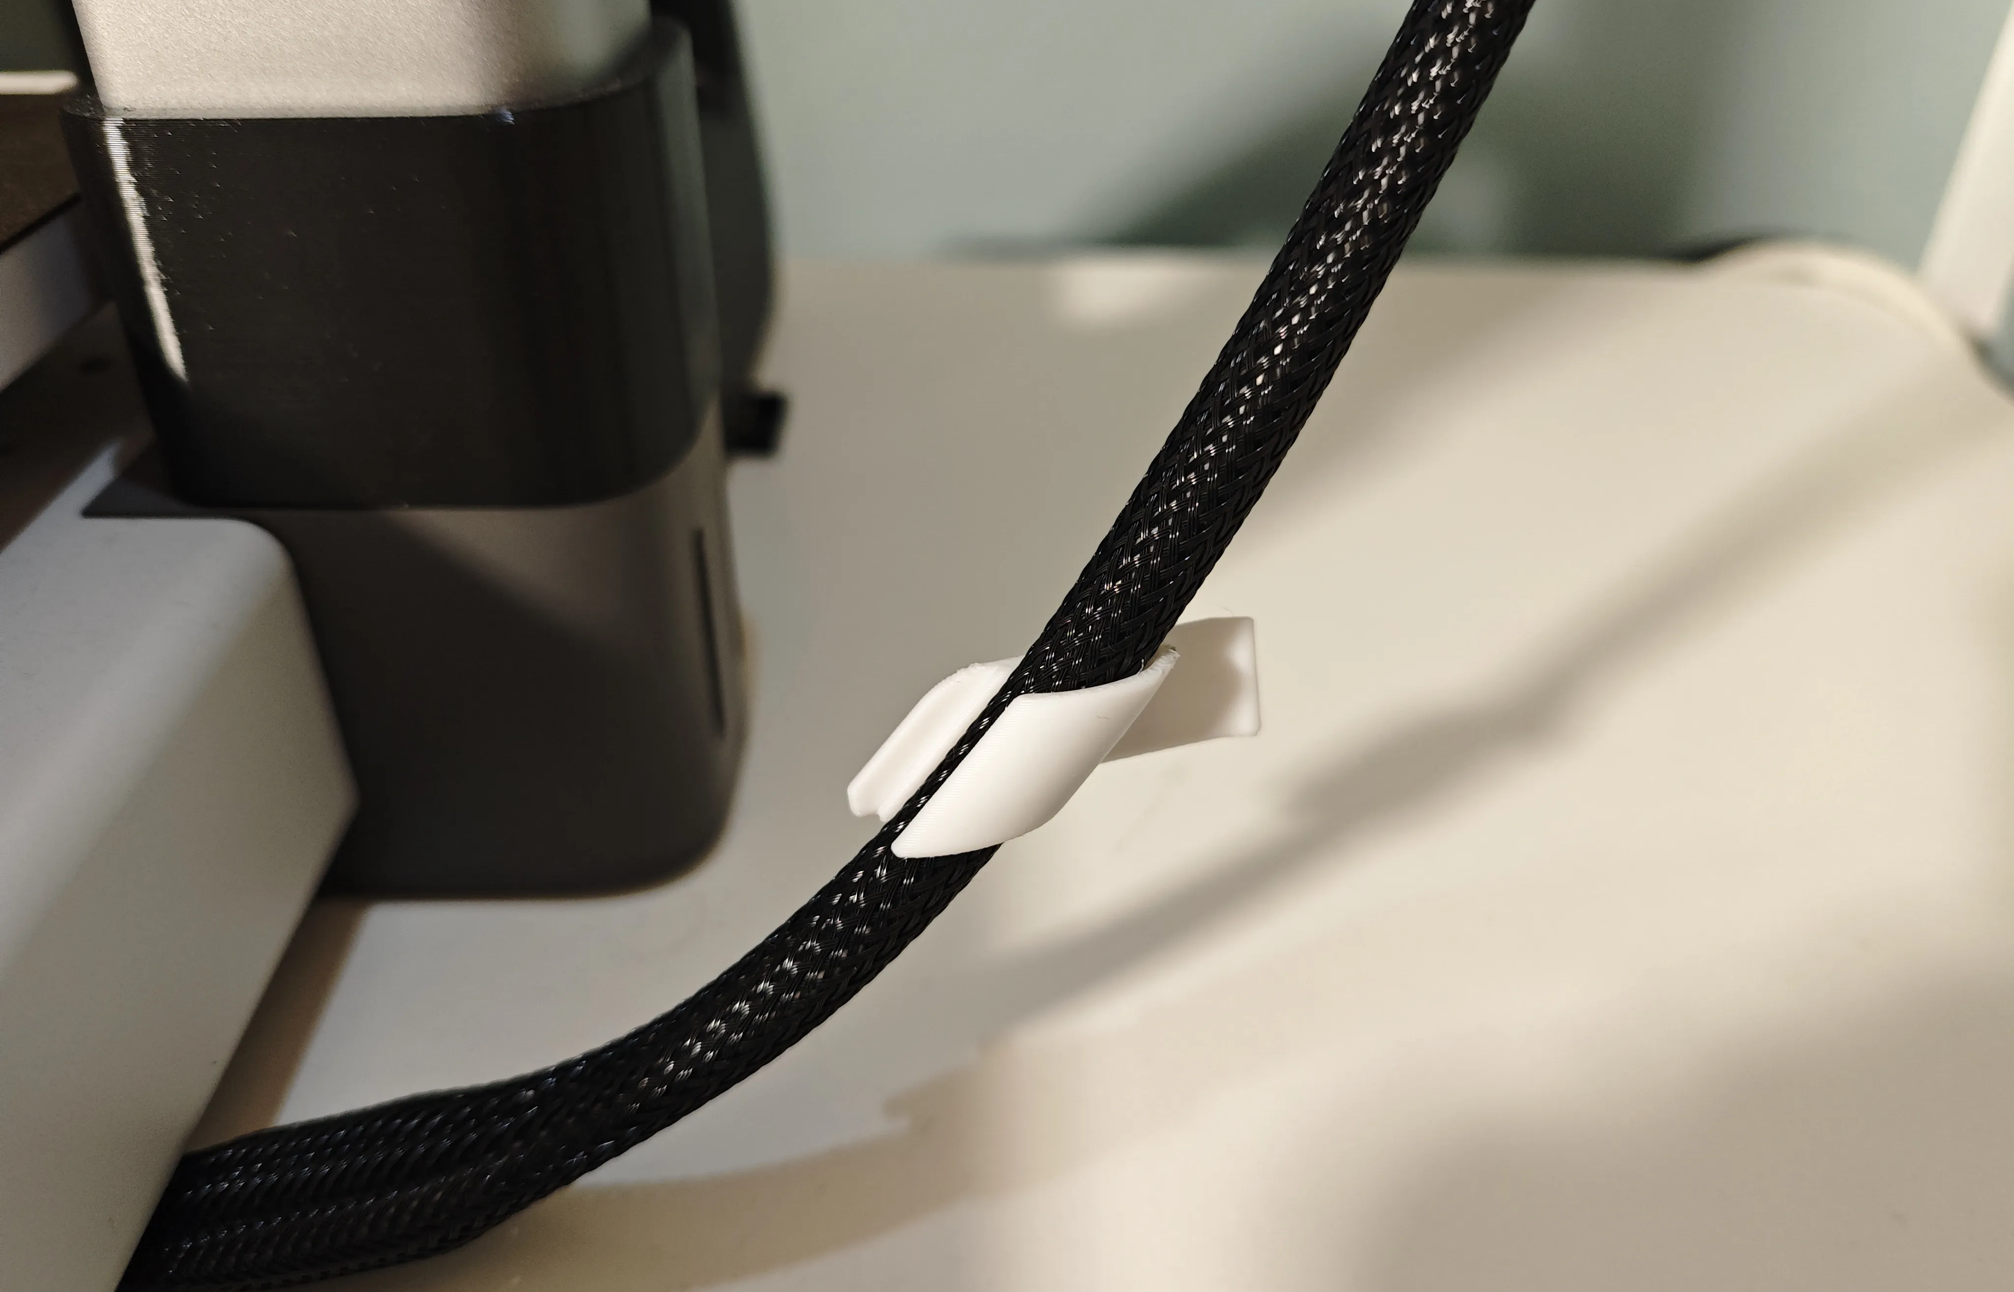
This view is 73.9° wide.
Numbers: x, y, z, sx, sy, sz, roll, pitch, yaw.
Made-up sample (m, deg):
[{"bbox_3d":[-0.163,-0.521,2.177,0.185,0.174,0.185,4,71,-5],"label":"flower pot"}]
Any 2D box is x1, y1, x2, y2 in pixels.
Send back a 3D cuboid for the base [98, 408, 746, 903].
[{"bbox_3d":[-0.065,-0.008,0.172,0.059,0.051,0.063,0,33,-5],"label":"base"}]

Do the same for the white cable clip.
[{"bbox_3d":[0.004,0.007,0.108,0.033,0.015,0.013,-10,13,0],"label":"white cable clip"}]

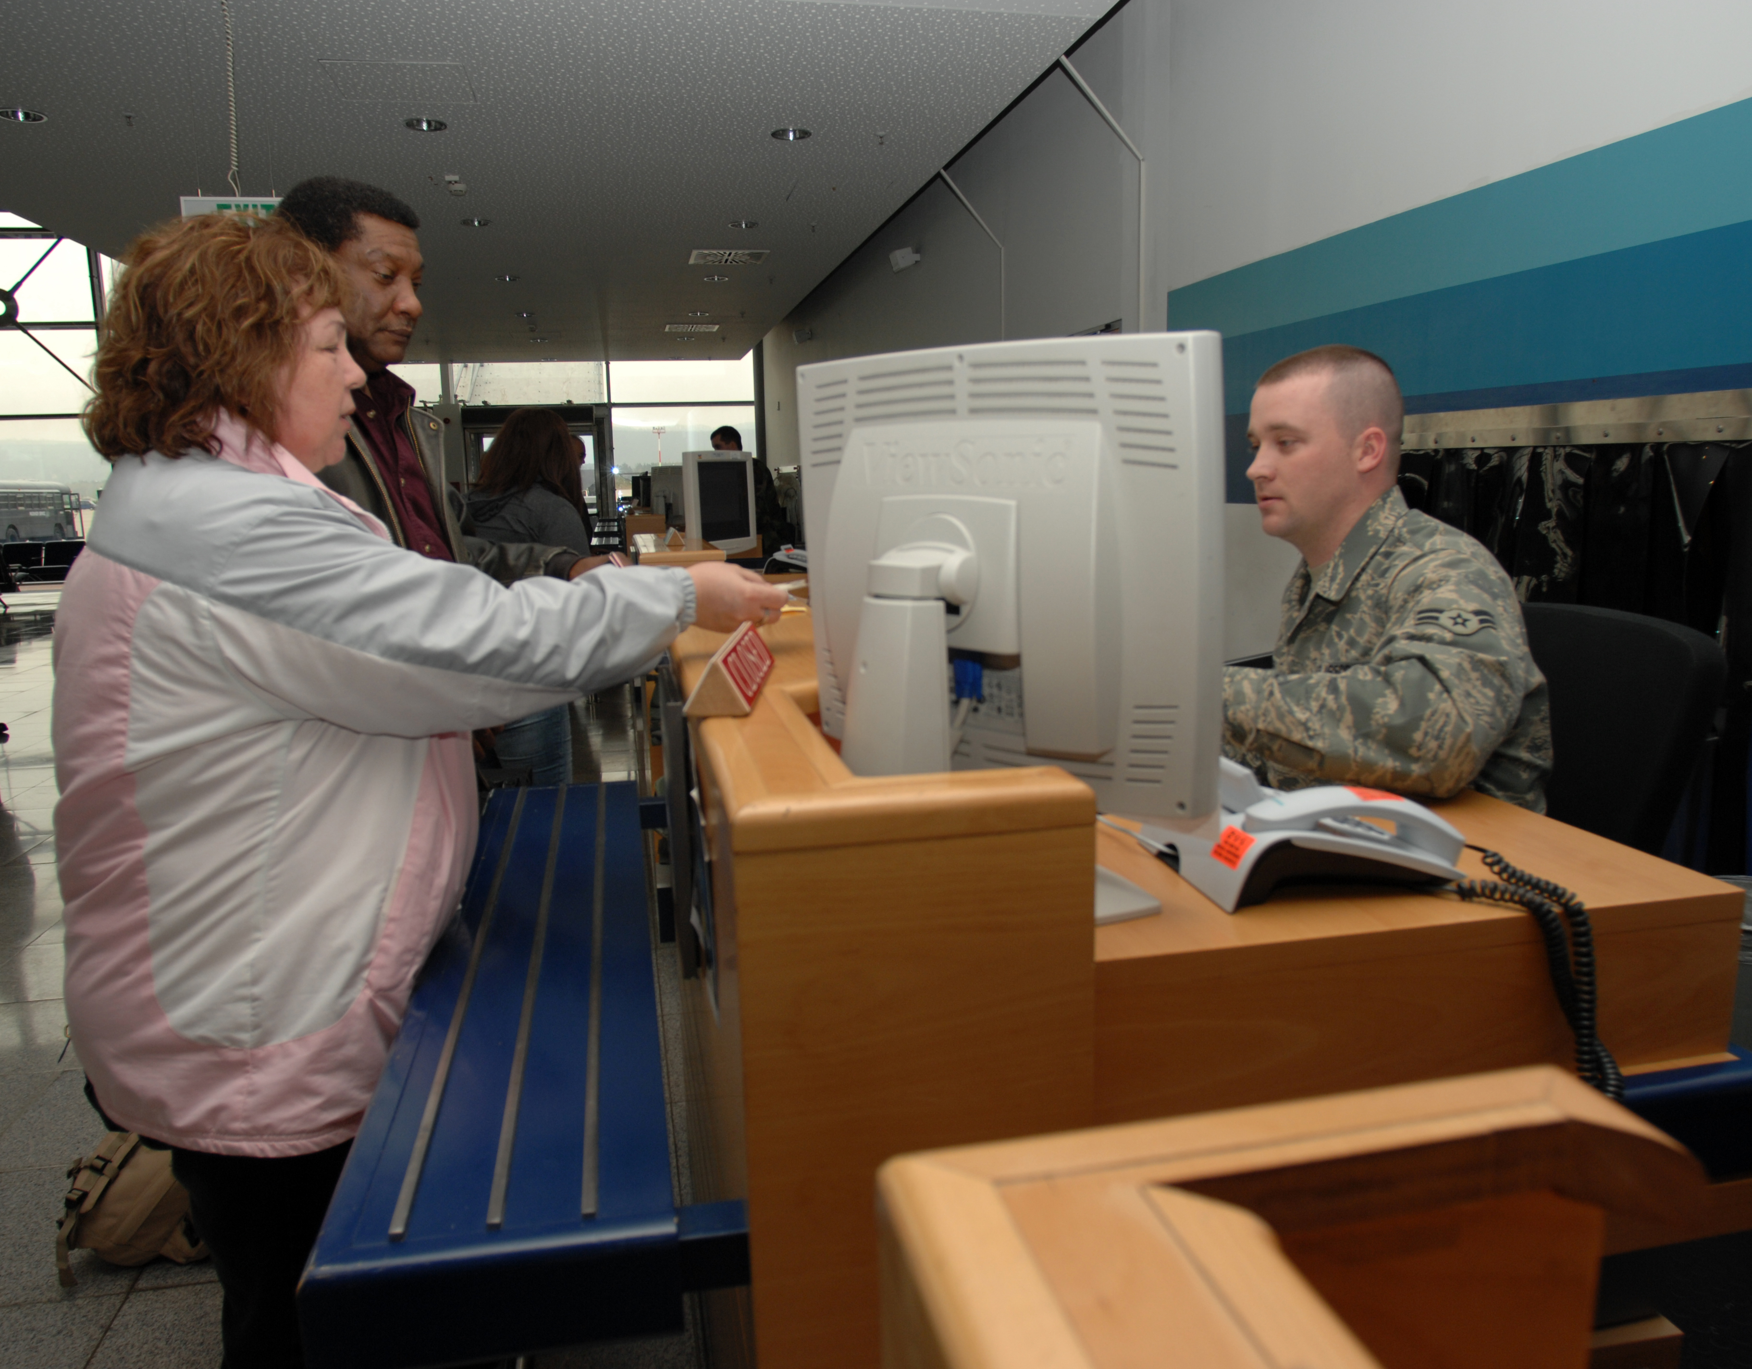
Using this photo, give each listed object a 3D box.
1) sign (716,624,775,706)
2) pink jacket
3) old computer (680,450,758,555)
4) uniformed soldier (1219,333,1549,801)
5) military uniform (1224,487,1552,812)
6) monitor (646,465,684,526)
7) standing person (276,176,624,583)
[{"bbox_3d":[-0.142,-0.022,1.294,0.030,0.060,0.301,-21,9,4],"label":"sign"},{"bbox_3d":[-0.517,0.062,1.267,0.630,0.670,0.530,-4,10,-17],"label":"pink jacket"},{"bbox_3d":[-0.581,-0.598,4.142,0.180,0.400,0.400,3,11,22],"label":"old computer"},{"bbox_3d":[0.499,0.212,1.560,0.680,1.260,0.550,-4,10,-15],"label":"uniformed soldier"},{"bbox_3d":[0.528,0.038,1.547,0.560,0.610,0.540,-4,10,-15],"label":"military uniform"},{"bbox_3d":[-1.379,-1.225,7.808,0.400,0.410,0.200,9,14,44],"label":"monitor"},{"bbox_3d":[-0.666,0.253,1.768,0.500,1.897,0.560,-1,10,3],"label":"standing person"}]

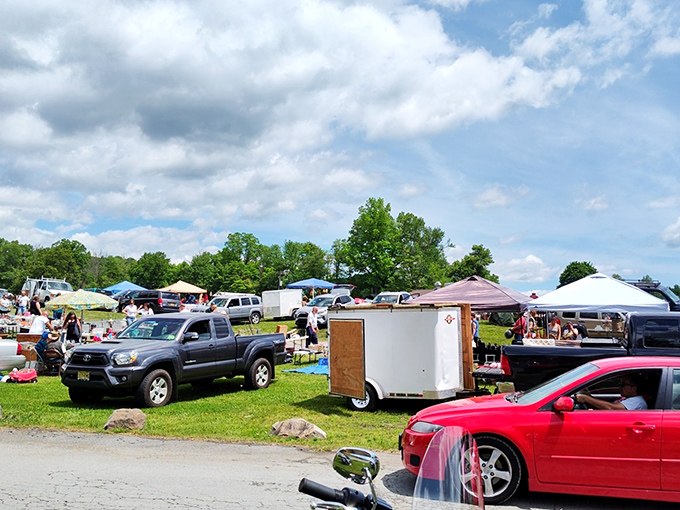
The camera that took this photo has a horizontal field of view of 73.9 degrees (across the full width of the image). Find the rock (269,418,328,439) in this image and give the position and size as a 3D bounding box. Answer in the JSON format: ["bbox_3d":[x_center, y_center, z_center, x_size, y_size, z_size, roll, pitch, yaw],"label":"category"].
[{"bbox_3d":[-0.634,2.650,6.900,0.840,0.310,0.500,1,-8,0],"label":"rock"}]

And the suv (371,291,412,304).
[{"bbox_3d":[2.906,3.039,26.000,1.900,1.760,4.700,-4,-9,28],"label":"suv"}]

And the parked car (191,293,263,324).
[{"bbox_3d":[-6.300,3.080,25.200,1.780,1.670,4.420,-5,-8,36],"label":"parked car"}]

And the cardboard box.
[{"bbox_3d":[-9.050,2.800,13.100,0.550,0.500,0.450,3,-9,-18],"label":"cardboard box"}]

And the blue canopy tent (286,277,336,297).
[{"bbox_3d":[-2.228,3.317,37.000,3.050,2.800,3.050,-7,-11,45],"label":"blue canopy tent"}]

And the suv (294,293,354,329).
[{"bbox_3d":[-0.550,2.870,23.500,1.850,1.690,4.600,-2,-4,22],"label":"suv"}]

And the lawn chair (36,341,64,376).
[{"bbox_3d":[-7.900,2.840,12.350,0.660,0.900,0.650,1,-9,-7],"label":"lawn chair"}]

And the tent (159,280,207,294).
[{"bbox_3d":[-12.400,3.430,35.600,3.150,2.800,3.150,1,-5,-6],"label":"tent"}]

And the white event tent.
[{"bbox_3d":[7.100,1.860,12.450,3.050,2.750,3.050,-4,-10,27],"label":"white event tent"}]

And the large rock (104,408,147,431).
[{"bbox_3d":[-3.316,2.556,7.000,0.600,0.320,0.460,4,-9,-22],"label":"large rock"}]

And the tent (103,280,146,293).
[{"bbox_3d":[-18.400,3.700,39.000,3.200,2.800,3.200,1,-5,-12],"label":"tent"}]

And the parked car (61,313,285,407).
[{"bbox_3d":[-3.250,2.210,9.930,1.900,1.780,5.290,-4,-11,23],"label":"parked car"}]

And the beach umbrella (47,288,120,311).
[{"bbox_3d":[-8.500,2.320,14.900,2.130,2.250,2.130,1,-8,0],"label":"beach umbrella"}]

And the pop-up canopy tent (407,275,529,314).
[{"bbox_3d":[3.868,2.017,12.844,3.050,2.850,3.050,-5,-10,33],"label":"pop-up canopy tent"}]

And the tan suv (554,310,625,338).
[{"bbox_3d":[11.450,3.000,19.800,4.550,1.800,1.860,-2,-6,17],"label":"tan suv"}]

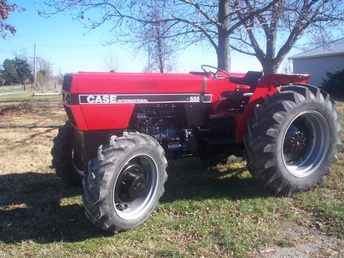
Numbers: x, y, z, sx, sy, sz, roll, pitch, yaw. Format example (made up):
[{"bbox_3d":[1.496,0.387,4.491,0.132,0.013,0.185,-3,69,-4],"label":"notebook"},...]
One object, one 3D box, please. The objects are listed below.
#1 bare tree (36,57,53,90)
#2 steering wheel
[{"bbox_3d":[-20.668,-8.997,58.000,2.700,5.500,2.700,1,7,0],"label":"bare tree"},{"bbox_3d":[0.575,-0.750,4.721,0.410,0.070,0.410,20,-3,1],"label":"steering wheel"}]

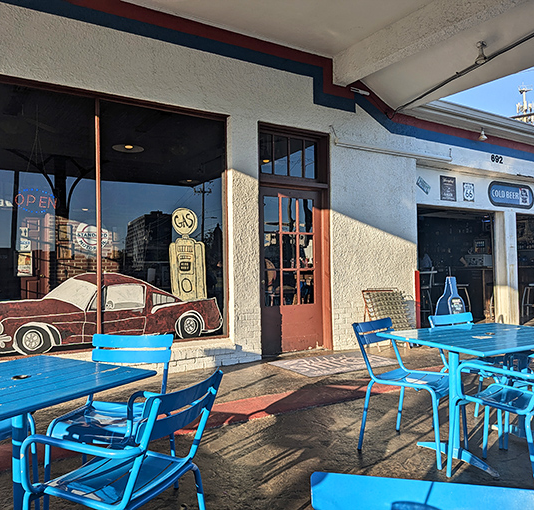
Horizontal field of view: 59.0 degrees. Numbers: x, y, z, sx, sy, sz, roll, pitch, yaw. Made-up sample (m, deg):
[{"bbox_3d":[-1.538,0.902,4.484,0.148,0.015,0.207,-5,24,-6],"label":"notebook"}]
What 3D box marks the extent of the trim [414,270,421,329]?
[{"bbox_3d":[2.262,0.744,7.083,0.100,1.020,0.100,0,-2,-31],"label":"trim"}]

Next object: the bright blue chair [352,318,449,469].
[{"bbox_3d":[0.946,0.855,3.117,0.595,0.840,0.520,-2,-2,42],"label":"bright blue chair"}]

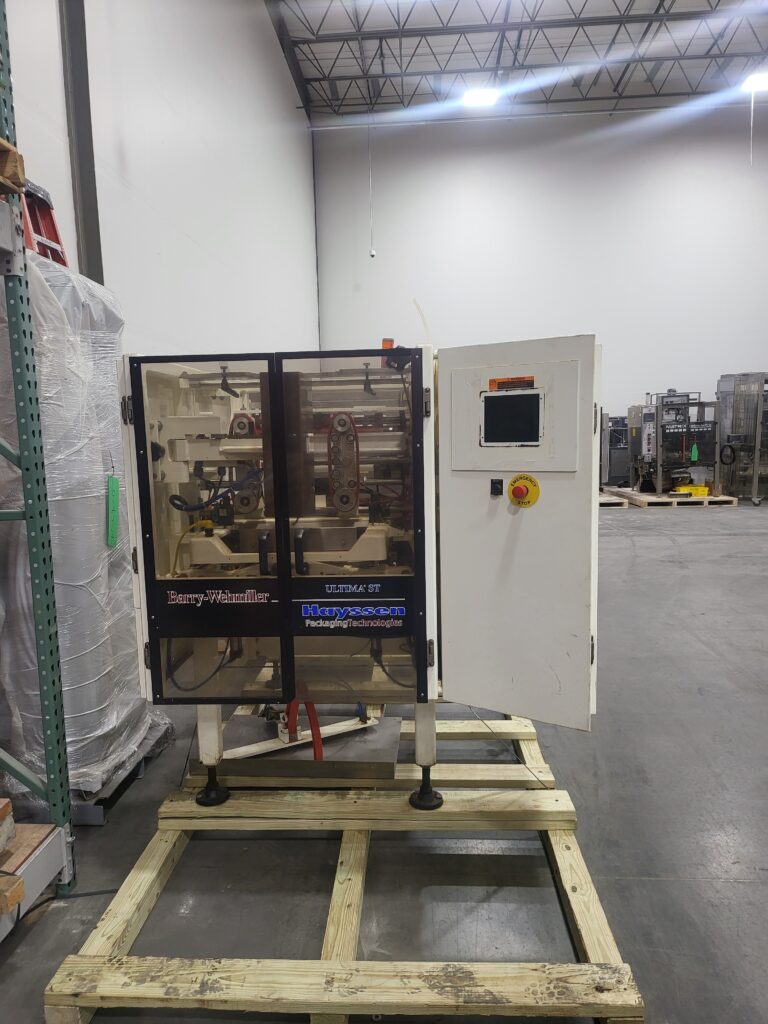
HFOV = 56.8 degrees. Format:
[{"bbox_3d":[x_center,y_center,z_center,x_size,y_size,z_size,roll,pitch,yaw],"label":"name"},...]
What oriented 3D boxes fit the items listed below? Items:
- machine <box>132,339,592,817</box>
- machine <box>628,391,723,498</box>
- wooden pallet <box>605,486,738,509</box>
[{"bbox_3d":[-0.042,0.196,2.927,1.445,1.701,1.820,-1,7,4],"label":"machine"},{"bbox_3d":[5.214,-1.250,12.965,1.245,1.814,1.478,-1,7,2],"label":"machine"},{"bbox_3d":[5.194,-0.287,13.109,1.584,0.132,2.315,-1,7,2],"label":"wooden pallet"}]

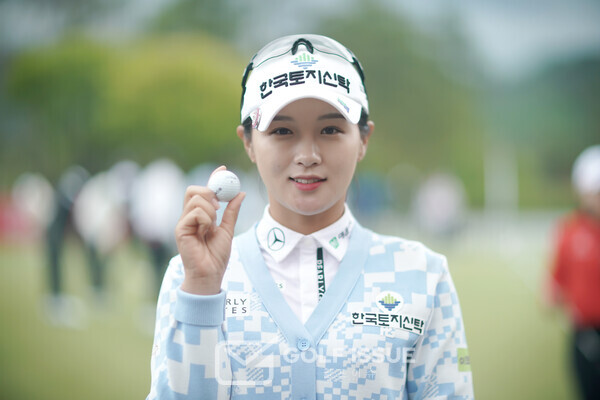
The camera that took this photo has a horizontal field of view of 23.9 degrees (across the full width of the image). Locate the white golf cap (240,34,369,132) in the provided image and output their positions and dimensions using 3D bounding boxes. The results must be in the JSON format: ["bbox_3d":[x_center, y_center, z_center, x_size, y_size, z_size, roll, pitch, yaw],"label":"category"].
[{"bbox_3d":[0.008,-0.161,1.975,0.180,0.150,0.260,-3,3,-2],"label":"white golf cap"}]

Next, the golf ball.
[{"bbox_3d":[-0.101,-0.018,1.890,0.043,0.043,0.043,0,0,0],"label":"golf ball"}]

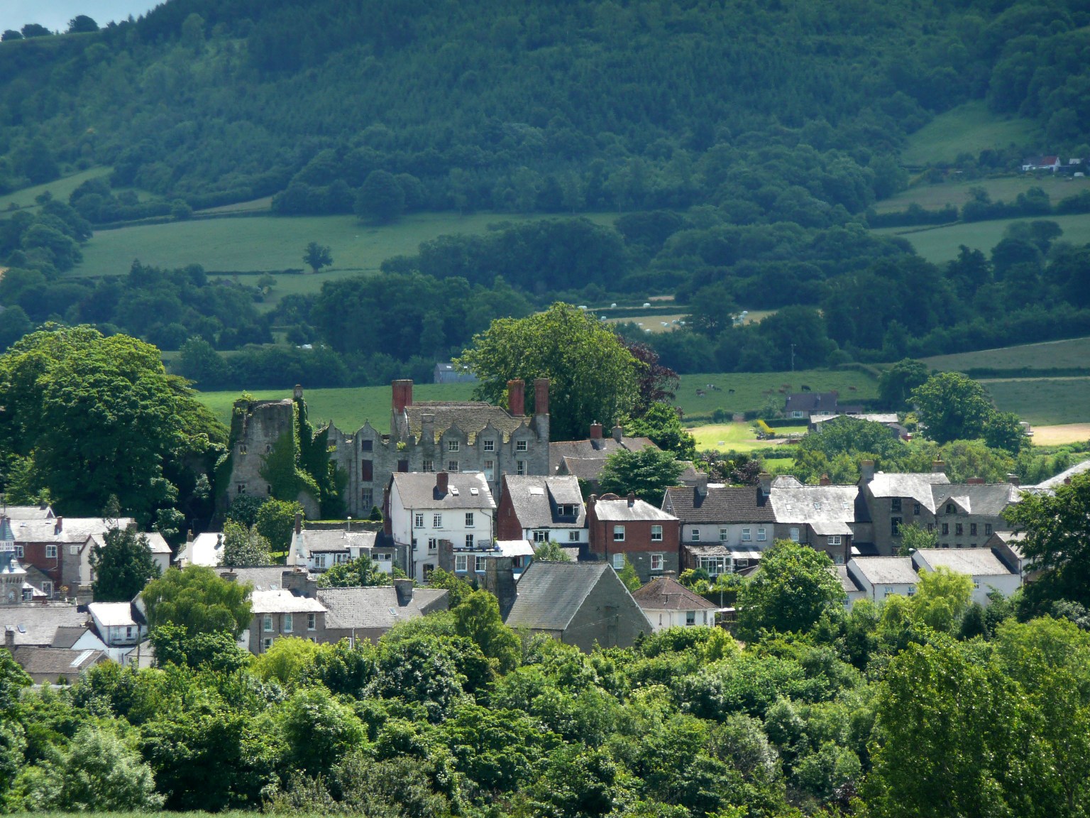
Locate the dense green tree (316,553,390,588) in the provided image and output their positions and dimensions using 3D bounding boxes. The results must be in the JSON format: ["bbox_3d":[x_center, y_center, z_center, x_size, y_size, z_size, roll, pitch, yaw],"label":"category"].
[{"bbox_3d":[-20.750,17.900,810.000,7.920,4.600,6.800,0,0,0],"label":"dense green tree"}]

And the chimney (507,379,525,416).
[{"bbox_3d":[-3.660,-1.380,934.000,2.330,4.780,1.700,0,0,0],"label":"chimney"}]

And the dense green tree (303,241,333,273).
[{"bbox_3d":[-80.550,-53.520,2650.000,10.840,11.290,10.840,0,-1,0],"label":"dense green tree"}]

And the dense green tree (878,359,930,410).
[{"bbox_3d":[73.190,-4.780,1530.000,10.600,11.130,10.300,0,0,0],"label":"dense green tree"}]

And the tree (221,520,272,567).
[{"bbox_3d":[-33.450,15.750,840.000,5.730,6.590,5.500,0,0,0],"label":"tree"}]

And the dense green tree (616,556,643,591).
[{"bbox_3d":[9.080,18.310,820.000,3.170,4.660,3.000,0,0,0],"label":"dense green tree"}]

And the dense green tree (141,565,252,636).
[{"bbox_3d":[-34.200,19.790,735.000,10.860,8.940,10.860,0,-1,0],"label":"dense green tree"}]

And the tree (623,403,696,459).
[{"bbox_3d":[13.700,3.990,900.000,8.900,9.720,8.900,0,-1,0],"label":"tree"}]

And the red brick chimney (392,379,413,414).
[{"bbox_3d":[-16.840,-1.530,885.000,2.110,4.070,1.600,0,-1,-13],"label":"red brick chimney"}]

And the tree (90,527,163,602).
[{"bbox_3d":[-45.000,17.060,805.000,7.780,8.780,7.400,0,0,0],"label":"tree"}]

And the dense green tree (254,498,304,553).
[{"bbox_3d":[-30.010,13.200,845.000,5.570,6.340,5.570,0,-1,0],"label":"dense green tree"}]

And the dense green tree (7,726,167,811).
[{"bbox_3d":[-36.820,28.910,600.000,12.480,7.160,10.500,0,0,0],"label":"dense green tree"}]

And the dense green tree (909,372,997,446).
[{"bbox_3d":[70.070,0.150,1290.000,14.510,13.050,14.510,0,-1,0],"label":"dense green tree"}]

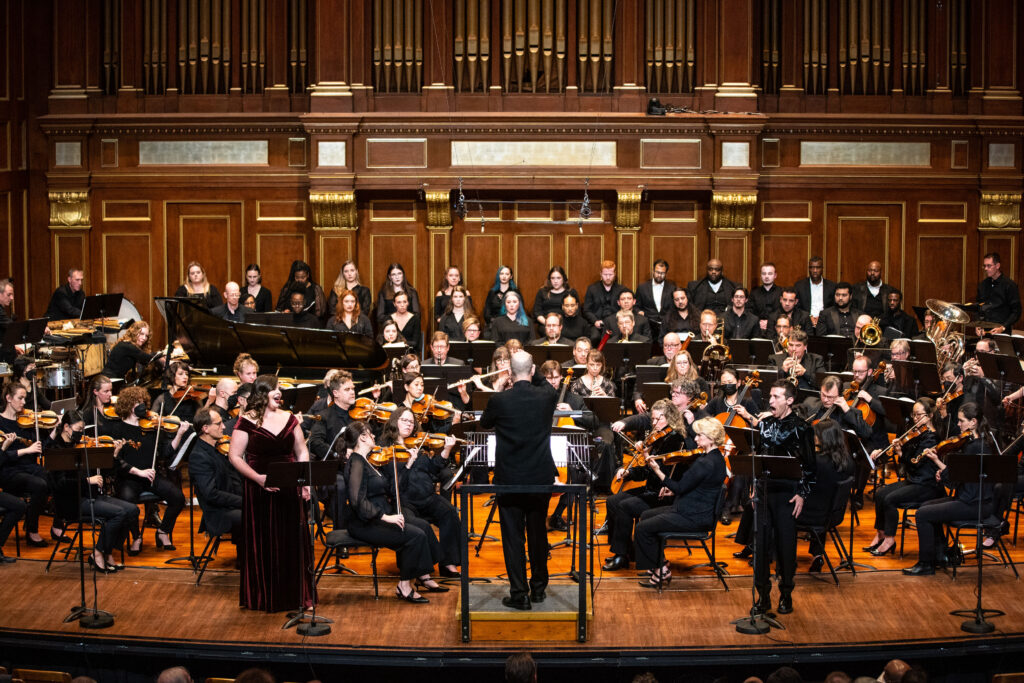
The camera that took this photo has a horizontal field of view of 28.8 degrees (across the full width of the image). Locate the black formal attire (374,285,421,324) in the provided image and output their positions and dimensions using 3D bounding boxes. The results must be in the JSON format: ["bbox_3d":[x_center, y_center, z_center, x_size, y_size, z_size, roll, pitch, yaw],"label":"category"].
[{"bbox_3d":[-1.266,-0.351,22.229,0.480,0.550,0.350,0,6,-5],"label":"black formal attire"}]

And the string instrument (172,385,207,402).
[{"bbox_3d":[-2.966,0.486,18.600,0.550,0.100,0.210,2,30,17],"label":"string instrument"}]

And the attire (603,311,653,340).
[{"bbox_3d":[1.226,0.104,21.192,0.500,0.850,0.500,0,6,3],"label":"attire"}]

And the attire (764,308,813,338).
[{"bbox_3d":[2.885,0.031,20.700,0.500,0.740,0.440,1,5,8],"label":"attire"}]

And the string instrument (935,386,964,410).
[{"bbox_3d":[4.083,0.525,18.500,0.220,0.100,0.620,-33,0,32],"label":"string instrument"}]

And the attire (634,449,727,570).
[{"bbox_3d":[1.293,1.292,15.280,0.700,0.932,0.480,0,6,-2],"label":"attire"}]

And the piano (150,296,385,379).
[{"bbox_3d":[-2.476,0.460,19.150,2.550,1.800,1.550,1,6,10],"label":"piano"}]

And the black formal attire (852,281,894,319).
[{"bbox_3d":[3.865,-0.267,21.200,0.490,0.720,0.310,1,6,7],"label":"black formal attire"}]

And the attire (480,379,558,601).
[{"bbox_3d":[0.056,0.927,13.950,0.540,1.750,0.560,0,5,2],"label":"attire"}]

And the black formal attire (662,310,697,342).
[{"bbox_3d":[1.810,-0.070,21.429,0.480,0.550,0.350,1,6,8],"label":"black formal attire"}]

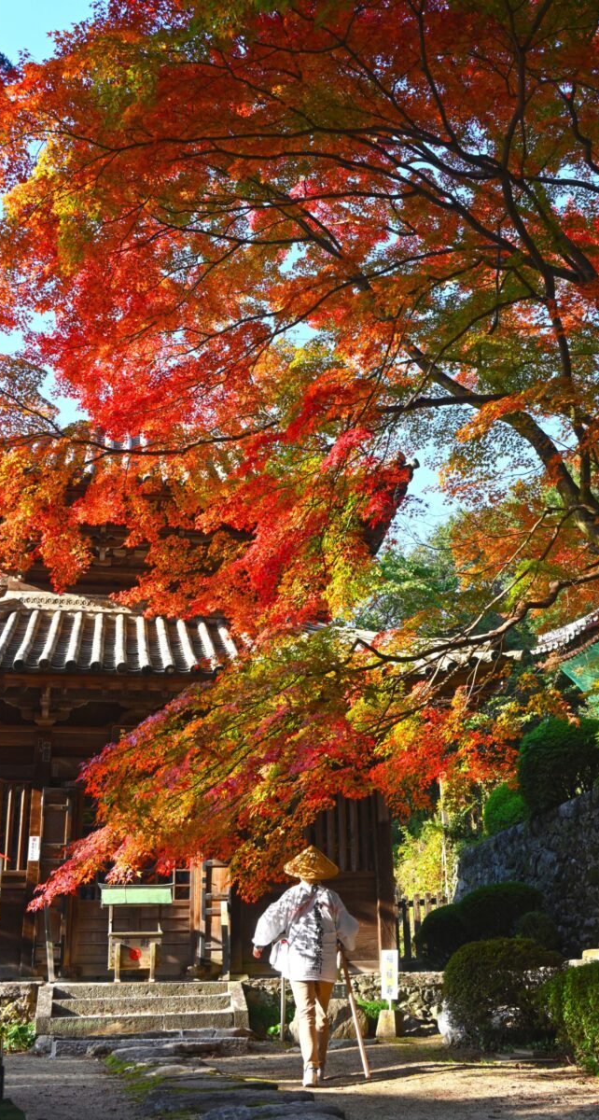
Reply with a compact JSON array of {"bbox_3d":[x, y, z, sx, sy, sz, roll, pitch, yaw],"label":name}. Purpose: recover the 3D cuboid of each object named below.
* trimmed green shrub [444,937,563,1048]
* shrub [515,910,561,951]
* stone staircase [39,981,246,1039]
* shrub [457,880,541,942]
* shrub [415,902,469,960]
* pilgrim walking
[{"bbox_3d":[2.010,4.254,11.599,1.150,1.030,1.100,1,-18,-5],"label":"trimmed green shrub"},{"bbox_3d":[2.942,4.588,14.583,0.600,0.600,0.600,1,-18,-5],"label":"shrub"},{"bbox_3d":[-1.548,4.398,11.569,2.080,0.520,0.800,2,-18,-10],"label":"stone staircase"},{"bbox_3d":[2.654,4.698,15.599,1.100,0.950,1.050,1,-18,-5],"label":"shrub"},{"bbox_3d":[1.814,4.680,14.874,0.750,0.780,0.750,1,-18,-5],"label":"shrub"},{"bbox_3d":[0.052,2.996,8.754,0.780,1.690,0.480,1,-18,-6],"label":"pilgrim walking"}]

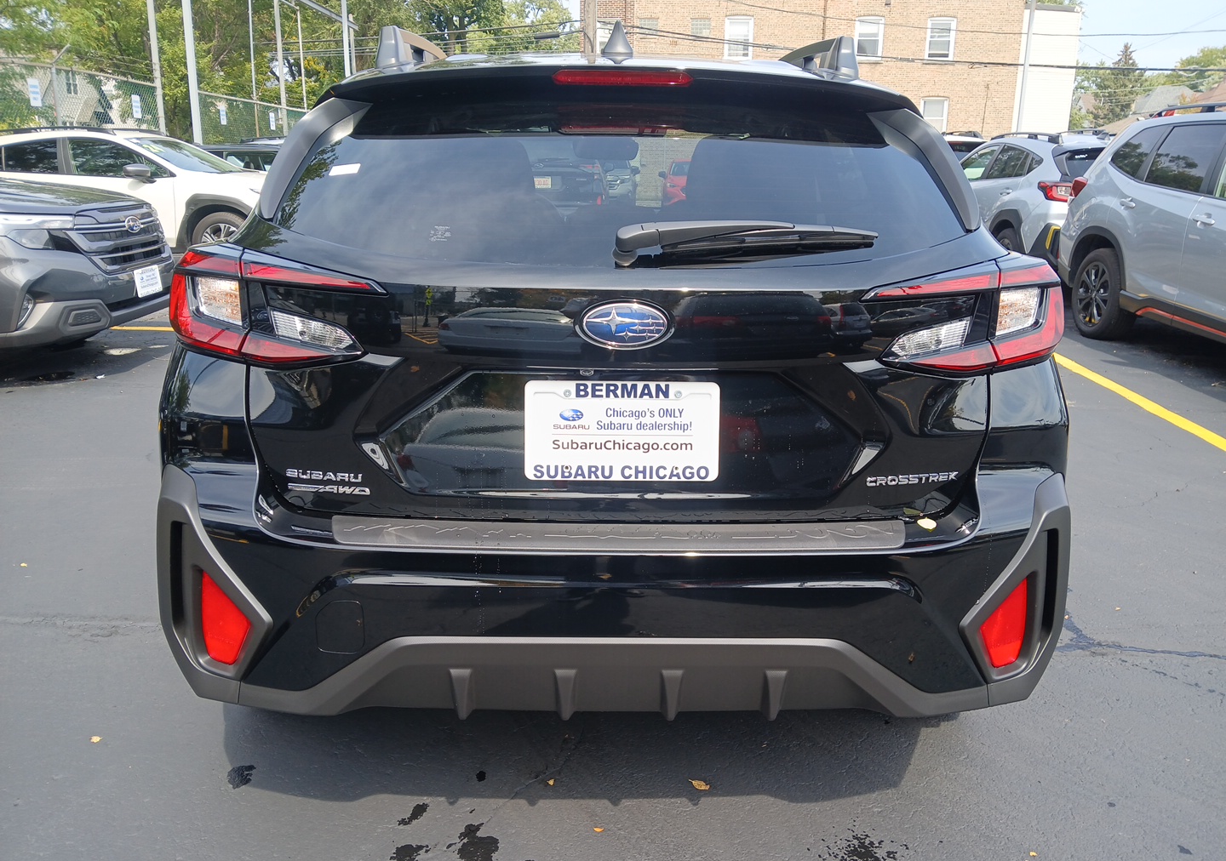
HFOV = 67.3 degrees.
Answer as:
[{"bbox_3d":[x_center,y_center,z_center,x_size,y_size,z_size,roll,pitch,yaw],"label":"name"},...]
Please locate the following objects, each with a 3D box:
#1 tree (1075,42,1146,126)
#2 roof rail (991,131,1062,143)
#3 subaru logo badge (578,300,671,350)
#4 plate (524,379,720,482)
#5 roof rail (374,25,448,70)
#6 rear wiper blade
[{"bbox_3d":[33.609,-20.789,62.361,4.300,9.680,4.300,0,16,-1],"label":"tree"},{"bbox_3d":[4.252,-3.025,9.572,0.070,0.110,1.620,0,16,-1],"label":"roof rail"},{"bbox_3d":[0.018,-0.159,1.387,0.142,0.076,0.015,0,8,-1],"label":"subaru logo badge"},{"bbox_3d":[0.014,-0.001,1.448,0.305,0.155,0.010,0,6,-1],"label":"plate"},{"bbox_3d":[-0.451,-0.970,2.596,0.080,0.120,1.620,0,16,-1],"label":"roof rail"},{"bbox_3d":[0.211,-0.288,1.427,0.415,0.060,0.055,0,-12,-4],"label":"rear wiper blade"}]

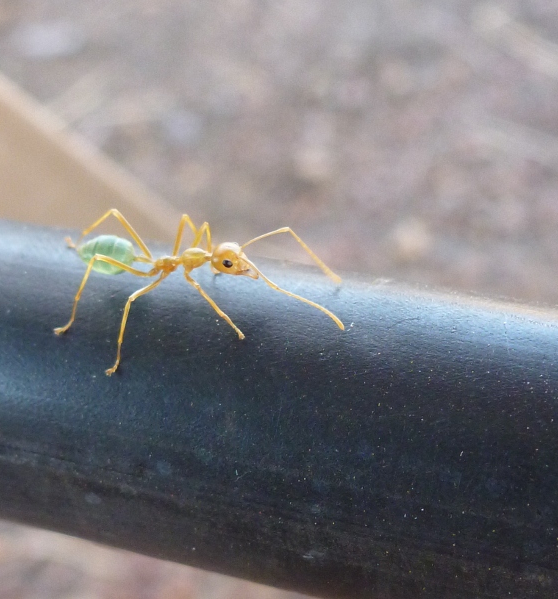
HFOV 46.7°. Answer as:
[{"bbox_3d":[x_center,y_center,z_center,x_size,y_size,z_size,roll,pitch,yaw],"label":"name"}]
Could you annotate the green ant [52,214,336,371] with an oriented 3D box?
[{"bbox_3d":[-0.005,-0.001,0.033,0.017,0.005,0.008,9,47,10],"label":"green ant"}]

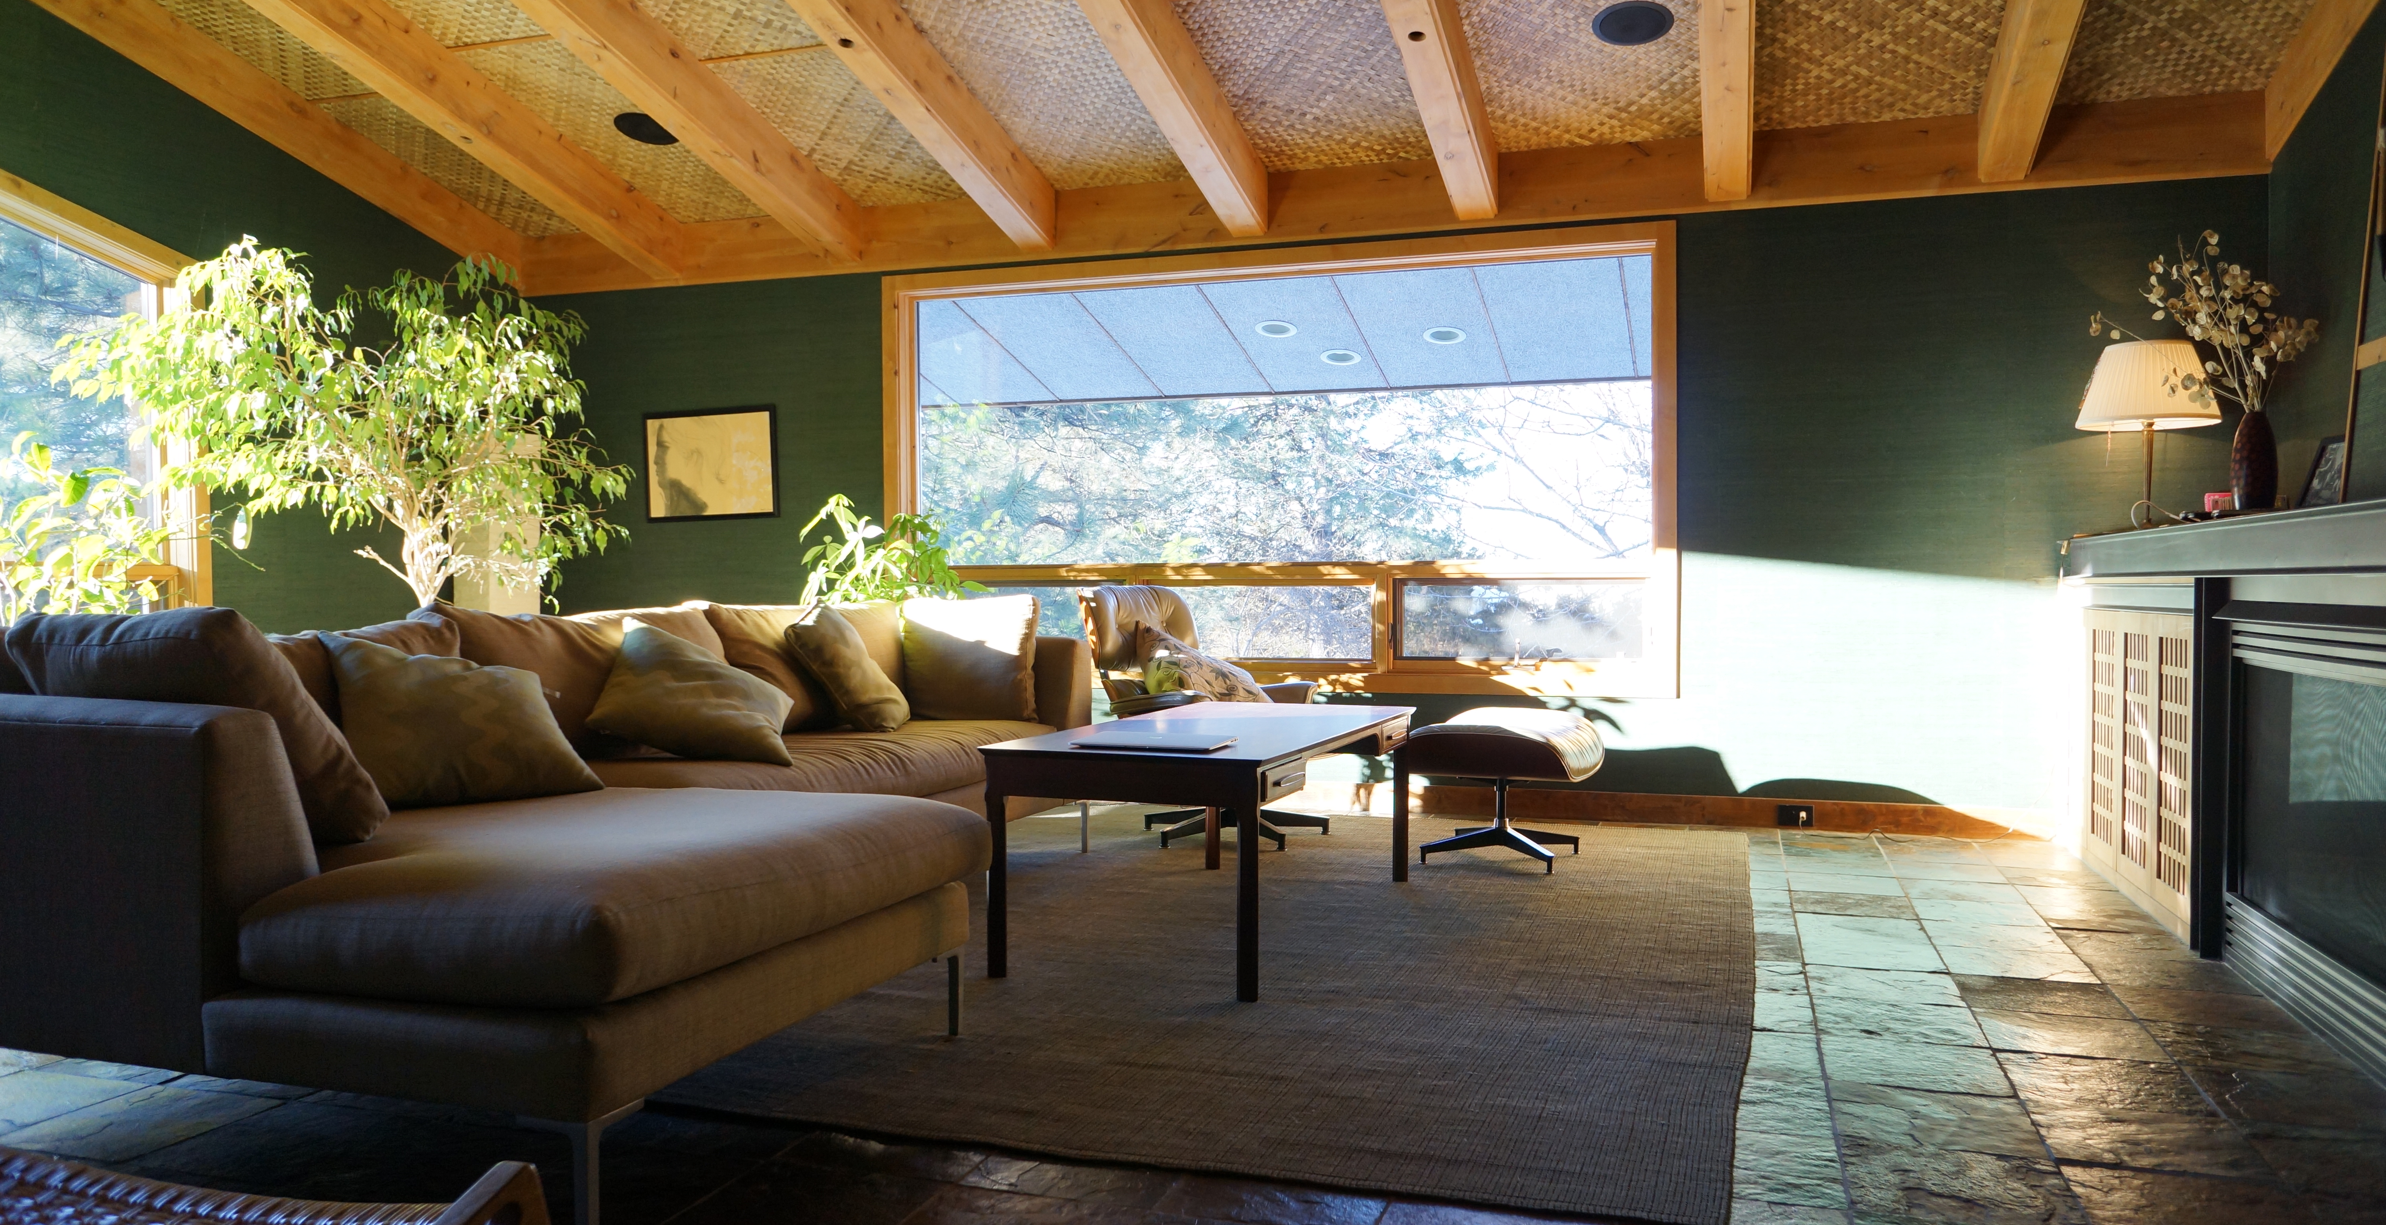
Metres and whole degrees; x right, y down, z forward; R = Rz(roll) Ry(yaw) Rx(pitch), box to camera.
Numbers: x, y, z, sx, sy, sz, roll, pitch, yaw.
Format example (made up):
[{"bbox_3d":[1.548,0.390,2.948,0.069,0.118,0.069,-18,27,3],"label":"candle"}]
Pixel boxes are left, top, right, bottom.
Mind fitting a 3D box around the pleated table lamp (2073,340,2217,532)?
[{"bbox_3d":[2.737,-0.508,4.562,0.420,0.565,0.420,0,1,19],"label":"pleated table lamp"}]

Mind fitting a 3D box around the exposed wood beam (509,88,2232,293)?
[{"bbox_3d":[0.160,-1.477,5.889,6.594,0.239,0.100,0,1,19],"label":"exposed wood beam"}]

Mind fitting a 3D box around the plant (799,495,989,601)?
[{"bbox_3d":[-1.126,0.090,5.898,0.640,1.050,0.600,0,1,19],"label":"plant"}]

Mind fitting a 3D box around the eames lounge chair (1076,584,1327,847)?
[{"bbox_3d":[0.074,0.330,5.334,0.860,0.830,0.840,1,2,31],"label":"eames lounge chair"}]

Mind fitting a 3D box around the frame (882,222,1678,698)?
[{"bbox_3d":[0.216,-0.529,5.955,3.064,1.630,0.120,0,1,19],"label":"frame"}]

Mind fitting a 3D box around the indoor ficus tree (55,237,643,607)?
[{"bbox_3d":[-2.430,-0.137,4.557,1.550,1.810,1.250,-1,1,-28],"label":"indoor ficus tree"}]

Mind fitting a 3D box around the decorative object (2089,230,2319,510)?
[{"bbox_3d":[2.665,-0.604,4.172,0.500,0.780,0.480,0,1,19],"label":"decorative object"}]

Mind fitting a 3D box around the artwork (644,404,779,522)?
[{"bbox_3d":[-2.033,-0.619,6.675,0.655,0.463,0.030,0,1,19],"label":"artwork"}]

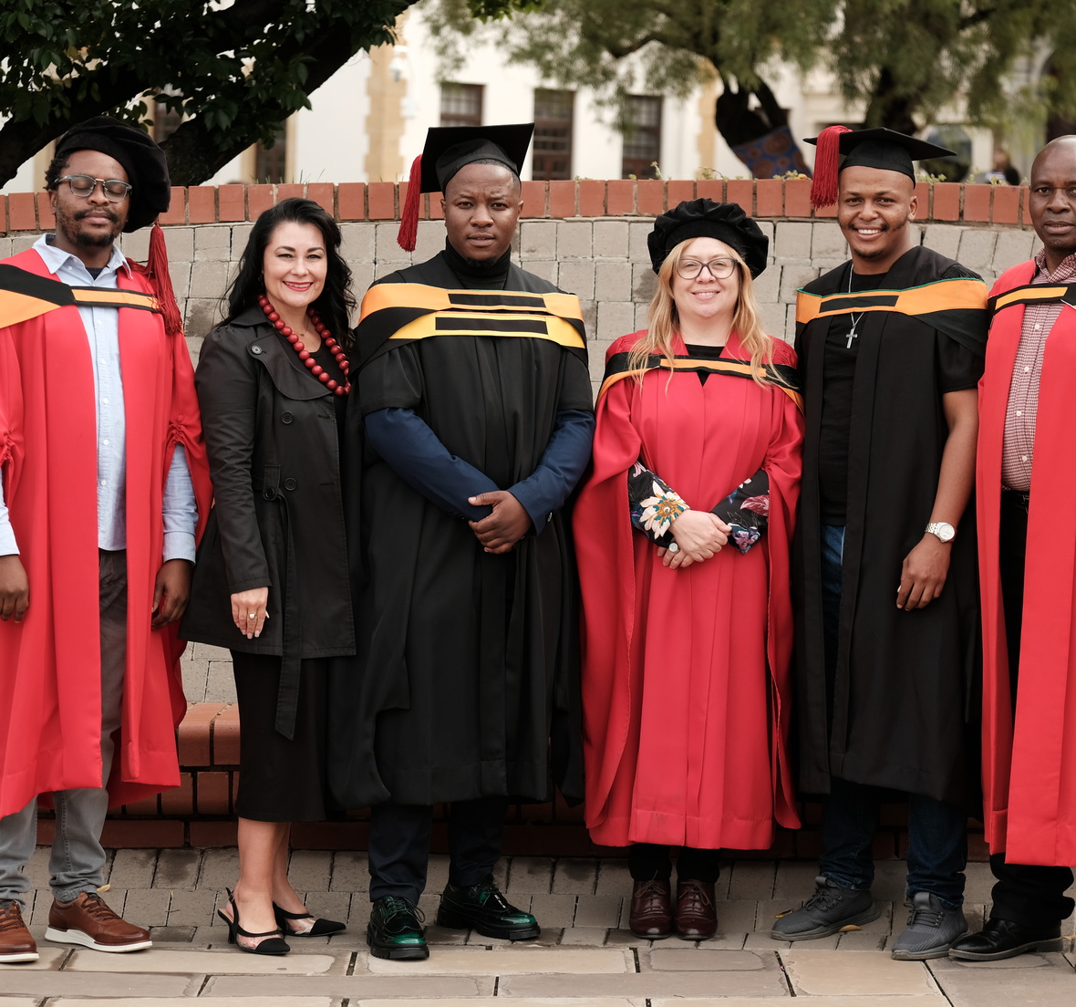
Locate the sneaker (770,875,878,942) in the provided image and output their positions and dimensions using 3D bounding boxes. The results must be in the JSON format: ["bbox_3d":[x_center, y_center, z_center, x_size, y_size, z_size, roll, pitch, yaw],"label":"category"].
[{"bbox_3d":[0.640,0.893,8.500,0.300,0.120,0.107,-7,11,-40],"label":"sneaker"}]

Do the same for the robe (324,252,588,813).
[{"bbox_3d":[-0.169,0.046,8.430,0.580,1.200,0.400,0,3,-2],"label":"robe"}]

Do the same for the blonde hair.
[{"bbox_3d":[0.366,-0.441,8.500,0.315,0.350,0.220,0,3,0],"label":"blonde hair"}]

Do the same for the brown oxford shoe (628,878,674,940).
[{"bbox_3d":[0.252,0.886,8.540,0.095,0.105,0.265,0,10,0],"label":"brown oxford shoe"}]

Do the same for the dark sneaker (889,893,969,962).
[{"bbox_3d":[0.846,0.908,8.230,0.107,0.117,0.288,3,3,30],"label":"dark sneaker"}]

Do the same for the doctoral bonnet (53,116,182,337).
[{"bbox_3d":[-0.925,-0.606,8.400,0.280,0.470,0.280,-1,3,-12],"label":"doctoral bonnet"}]

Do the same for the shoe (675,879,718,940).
[{"bbox_3d":[0.352,0.888,8.540,0.095,0.105,0.265,0,10,0],"label":"shoe"}]

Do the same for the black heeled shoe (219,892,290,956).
[{"bbox_3d":[-0.622,0.908,8.300,0.085,0.120,0.235,-4,6,-37],"label":"black heeled shoe"}]

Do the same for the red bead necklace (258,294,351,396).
[{"bbox_3d":[-0.498,-0.343,8.130,0.165,0.230,0.180,-1,4,-38],"label":"red bead necklace"}]

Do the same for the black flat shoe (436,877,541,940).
[{"bbox_3d":[-0.109,0.878,8.290,0.293,0.117,0.110,4,4,41],"label":"black flat shoe"}]

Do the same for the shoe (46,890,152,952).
[{"bbox_3d":[-0.940,0.893,8.170,0.288,0.112,0.107,4,4,40],"label":"shoe"}]

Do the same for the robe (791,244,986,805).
[{"bbox_3d":[0.761,0.036,8.360,0.440,1.200,0.360,3,3,25],"label":"robe"}]

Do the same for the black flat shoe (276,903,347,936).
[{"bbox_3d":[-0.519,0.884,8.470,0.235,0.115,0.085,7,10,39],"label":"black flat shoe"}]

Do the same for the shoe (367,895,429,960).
[{"bbox_3d":[-0.302,0.904,8.170,0.110,0.117,0.293,1,3,-12],"label":"shoe"}]

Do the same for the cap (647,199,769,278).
[{"bbox_3d":[0.369,-0.577,8.330,0.262,0.145,0.265,2,-9,2],"label":"cap"}]

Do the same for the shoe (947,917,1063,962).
[{"bbox_3d":[1.003,0.913,8.180,0.290,0.125,0.107,0,3,-32],"label":"shoe"}]

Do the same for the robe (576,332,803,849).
[{"bbox_3d":[0.328,0.181,8.360,0.490,1.120,0.370,2,3,1],"label":"robe"}]

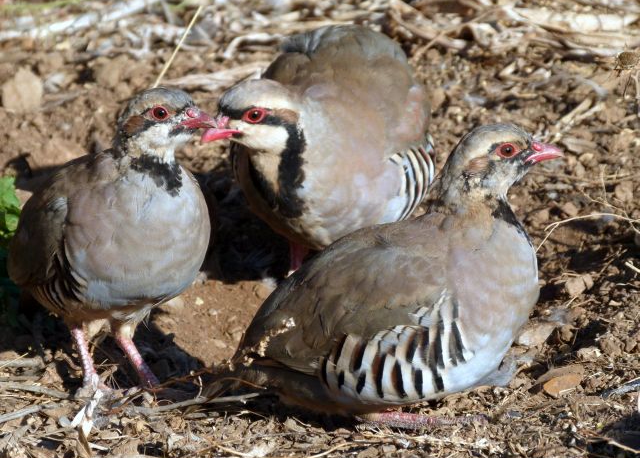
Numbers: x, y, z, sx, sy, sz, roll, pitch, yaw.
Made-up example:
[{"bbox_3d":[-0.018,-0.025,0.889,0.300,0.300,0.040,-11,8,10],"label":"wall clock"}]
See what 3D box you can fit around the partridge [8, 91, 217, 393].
[{"bbox_3d":[-0.146,-0.011,3.036,0.135,0.250,0.235,-14,28,-29],"label":"partridge"}]

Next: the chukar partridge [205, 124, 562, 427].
[{"bbox_3d":[0.042,0.027,2.994,0.250,0.215,0.135,5,24,11],"label":"chukar partridge"}]

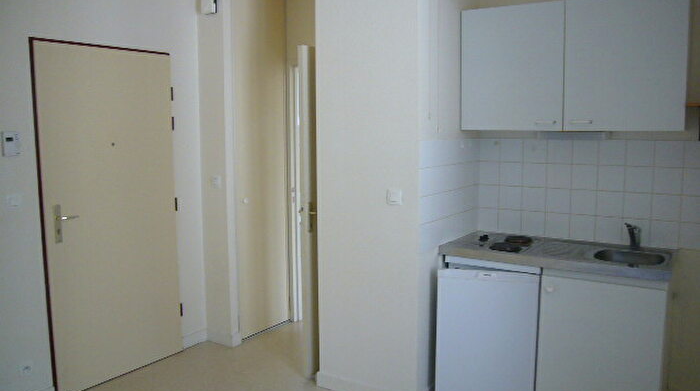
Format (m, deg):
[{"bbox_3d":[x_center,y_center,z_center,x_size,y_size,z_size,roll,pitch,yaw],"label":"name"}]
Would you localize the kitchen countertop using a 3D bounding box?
[{"bbox_3d":[1.159,0.318,3.149,1.198,0.055,0.569,4,8,33],"label":"kitchen countertop"}]

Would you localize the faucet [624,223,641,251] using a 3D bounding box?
[{"bbox_3d":[1.511,0.230,3.022,0.055,0.145,0.135,4,8,33],"label":"faucet"}]

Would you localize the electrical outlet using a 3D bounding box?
[{"bbox_3d":[-1.768,0.952,3.090,0.015,0.080,0.080,4,8,33],"label":"electrical outlet"}]

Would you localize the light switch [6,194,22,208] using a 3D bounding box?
[{"bbox_3d":[-1.768,0.027,2.989,0.014,0.080,0.080,4,8,33],"label":"light switch"}]

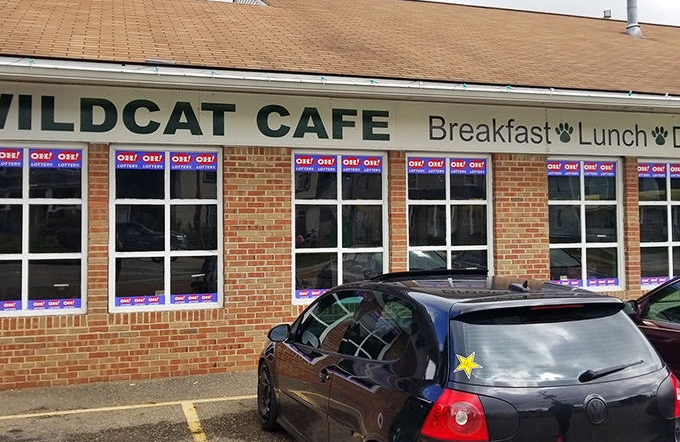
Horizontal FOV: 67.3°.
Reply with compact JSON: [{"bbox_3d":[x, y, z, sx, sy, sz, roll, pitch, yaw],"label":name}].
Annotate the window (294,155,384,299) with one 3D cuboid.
[{"bbox_3d":[-0.007,0.073,6.341,1.248,1.893,0.100,0,-2,-12],"label":"window"}]

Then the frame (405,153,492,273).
[{"bbox_3d":[1.403,0.068,6.647,1.248,1.893,0.100,0,-2,-12],"label":"frame"}]

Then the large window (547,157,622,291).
[{"bbox_3d":[3.379,0.061,7.075,1.248,1.893,0.100,0,-2,-12],"label":"large window"}]

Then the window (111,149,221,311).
[{"bbox_3d":[-1.997,0.080,5.910,1.248,1.893,0.100,0,-2,-12],"label":"window"}]

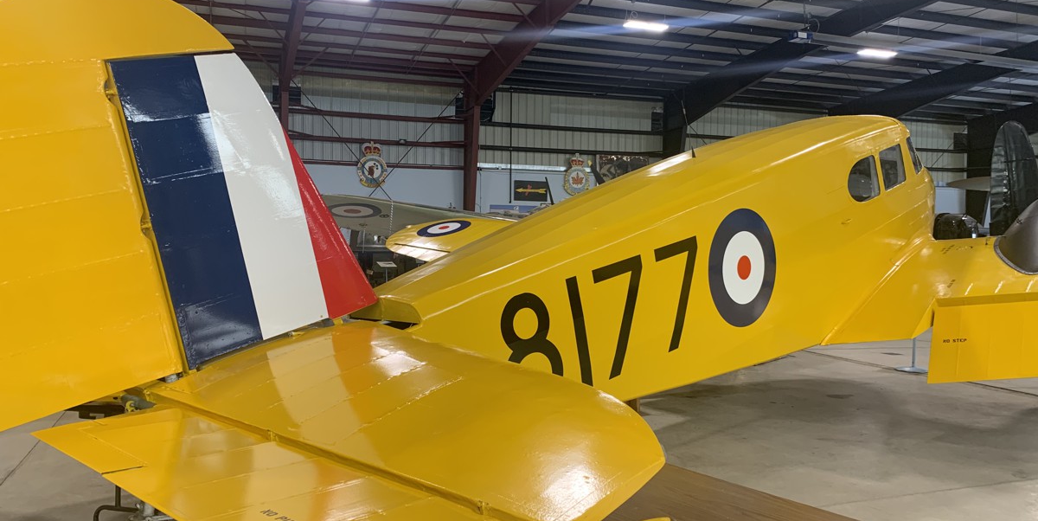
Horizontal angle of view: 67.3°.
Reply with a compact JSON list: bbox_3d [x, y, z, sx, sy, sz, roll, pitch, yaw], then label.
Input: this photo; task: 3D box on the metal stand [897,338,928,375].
[{"bbox_3d":[5.336,1.017,10.521,0.450,0.950,0.450,1,1,0],"label":"metal stand"}]

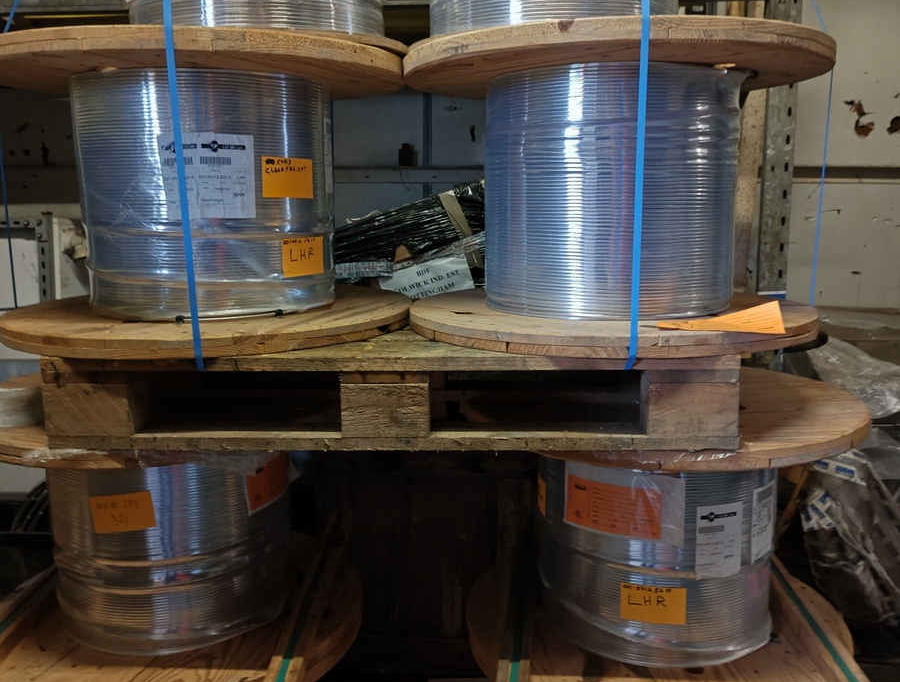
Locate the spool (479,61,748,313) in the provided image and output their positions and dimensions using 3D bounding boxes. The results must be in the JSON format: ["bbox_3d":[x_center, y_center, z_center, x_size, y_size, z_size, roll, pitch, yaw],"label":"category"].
[{"bbox_3d":[0.333,-0.307,1.686,0.512,0.470,0.512,-1,10,0],"label":"spool"}]

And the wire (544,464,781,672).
[{"bbox_3d":[0.462,0.386,1.822,0.519,0.465,0.519,-1,10,0],"label":"wire"}]

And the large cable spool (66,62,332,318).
[{"bbox_3d":[-0.511,-0.307,1.717,0.508,0.467,0.508,-1,10,0],"label":"large cable spool"}]

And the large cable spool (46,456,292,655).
[{"bbox_3d":[-0.643,0.384,1.867,0.519,0.470,0.519,-1,10,0],"label":"large cable spool"}]

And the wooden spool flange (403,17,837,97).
[{"bbox_3d":[0.320,-0.554,1.629,0.842,0.035,0.842,0,10,0],"label":"wooden spool flange"}]

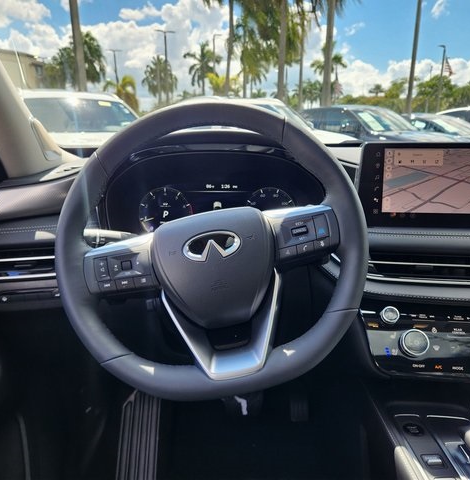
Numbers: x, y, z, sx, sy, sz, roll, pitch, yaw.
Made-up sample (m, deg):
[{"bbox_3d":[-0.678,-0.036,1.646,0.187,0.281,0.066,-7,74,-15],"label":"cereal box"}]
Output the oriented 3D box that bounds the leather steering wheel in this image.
[{"bbox_3d":[-0.029,0.011,0.532,0.378,0.367,0.090,-11,-7,-1],"label":"leather steering wheel"}]

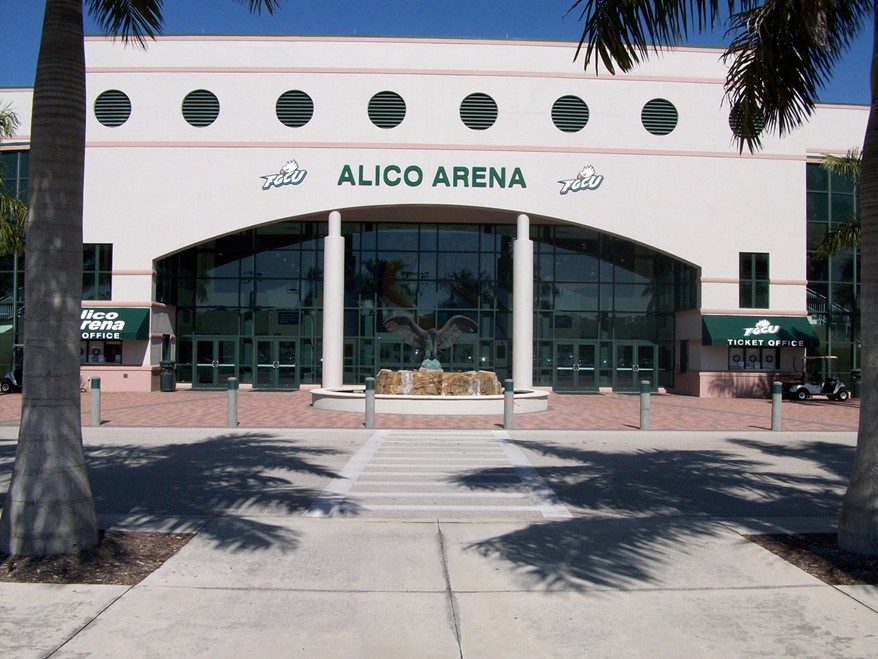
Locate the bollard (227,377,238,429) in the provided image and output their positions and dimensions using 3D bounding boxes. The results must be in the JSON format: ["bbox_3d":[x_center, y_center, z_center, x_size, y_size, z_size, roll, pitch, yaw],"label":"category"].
[{"bbox_3d":[-4.542,1.599,18.955,0.205,1.080,0.205,1,-1,0],"label":"bollard"}]

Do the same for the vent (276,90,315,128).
[{"bbox_3d":[-5.718,-8.754,34.323,1.520,1.520,0.200,1,-1,0],"label":"vent"}]

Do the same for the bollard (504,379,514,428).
[{"bbox_3d":[1.535,1.625,18.916,0.210,1.080,0.210,1,-2,-2],"label":"bollard"}]

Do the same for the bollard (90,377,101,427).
[{"bbox_3d":[-7.550,1.567,18.949,0.205,1.080,0.205,1,-1,0],"label":"bollard"}]

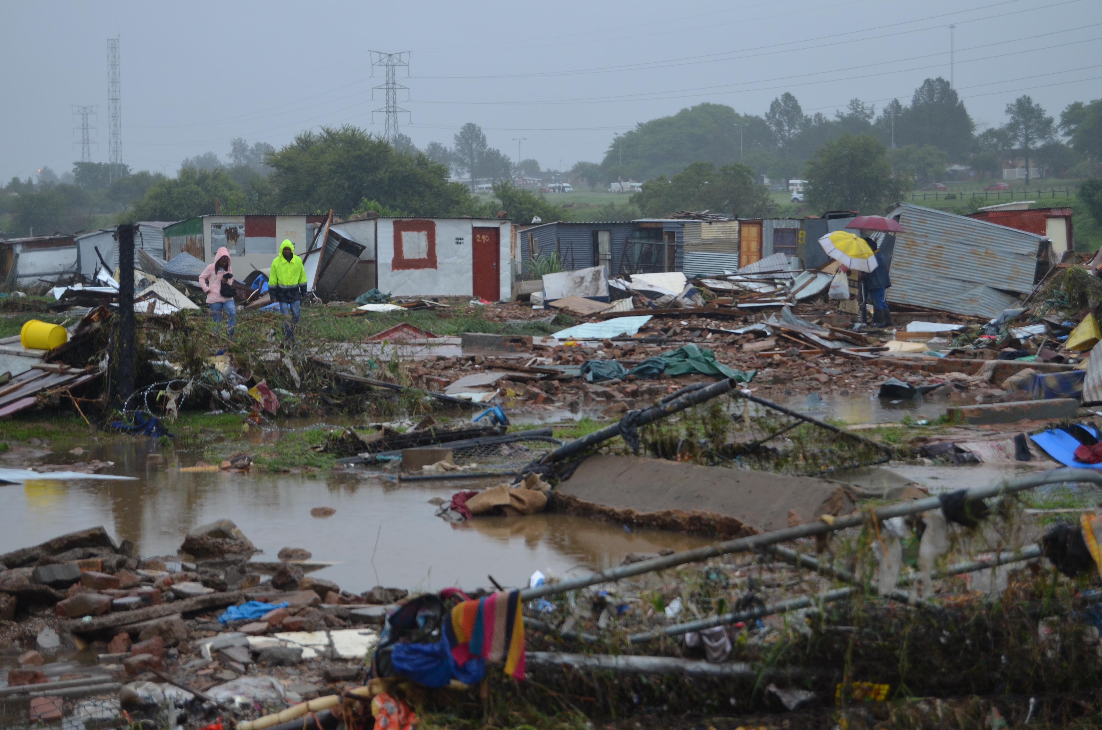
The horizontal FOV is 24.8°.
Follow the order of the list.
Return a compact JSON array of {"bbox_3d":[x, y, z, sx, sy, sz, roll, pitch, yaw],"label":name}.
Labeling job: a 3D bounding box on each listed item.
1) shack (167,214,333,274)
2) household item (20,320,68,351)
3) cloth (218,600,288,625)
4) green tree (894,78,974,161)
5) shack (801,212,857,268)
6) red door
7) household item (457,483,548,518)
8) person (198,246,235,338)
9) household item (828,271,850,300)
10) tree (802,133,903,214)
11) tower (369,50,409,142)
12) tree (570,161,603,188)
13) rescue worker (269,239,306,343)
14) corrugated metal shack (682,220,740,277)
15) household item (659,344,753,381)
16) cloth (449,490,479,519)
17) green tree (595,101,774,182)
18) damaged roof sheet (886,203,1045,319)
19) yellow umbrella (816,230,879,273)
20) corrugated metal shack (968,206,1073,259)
[{"bbox_3d":[-8.150,-2.898,68.342,3.950,2.400,3.600,-2,3,-24],"label":"shack"},{"bbox_3d":[-5.705,-0.339,28.200,0.410,0.330,0.330,7,7,36],"label":"household item"},{"bbox_3d":[-1.536,1.276,12.900,0.370,0.100,0.240,-1,4,-14],"label":"cloth"},{"bbox_3d":[72.199,-44.510,472.000,15.000,19.000,14.000,0,3,9],"label":"green tree"},{"bbox_3d":[10.349,-4.338,92.500,1.550,2.500,2.100,-2,3,-24],"label":"shack"},{"bbox_3d":[-1.771,-2.750,68.700,0.820,2.030,0.060,-2,3,-24],"label":"red door"},{"bbox_3d":[-0.304,0.828,15.400,0.550,0.200,0.350,0,3,0],"label":"household item"},{"bbox_3d":[-5.762,-1.232,43.200,0.620,1.650,0.420,-1,3,-14],"label":"person"},{"bbox_3d":[5.565,-1.538,48.400,0.430,0.560,0.250,0,3,0],"label":"household item"},{"bbox_3d":[25.977,-16.286,215.000,8.425,6.943,8.004,0,3,0],"label":"tree"},{"bbox_3d":[-25.322,-37.113,395.000,7.200,25.000,4.600,-2,3,-21],"label":"tower"},{"bbox_3d":[8.456,-45.141,600.000,7.600,7.200,7.000,0,3,0],"label":"tree"},{"bbox_3d":[-4.568,-1.300,43.500,0.650,1.760,0.420,0,3,-6],"label":"rescue worker"},{"bbox_3d":[5.516,-3.759,86.500,2.000,2.350,2.500,-1,3,-18],"label":"corrugated metal shack"},{"bbox_3d":[1.856,-0.031,30.000,1.120,0.410,0.650,0,3,0],"label":"household item"},{"bbox_3d":[-0.576,0.930,16.600,0.200,0.180,0.200,0,3,0],"label":"cloth"},{"bbox_3d":[30.467,-49.639,570.000,38.000,20.000,28.000,0,3,0],"label":"green tree"},{"bbox_3d":[9.889,-2.401,60.000,3.500,2.300,2.400,9,2,-3],"label":"damaged roof sheet"},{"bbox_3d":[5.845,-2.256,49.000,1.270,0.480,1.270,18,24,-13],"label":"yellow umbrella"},{"bbox_3d":[15.449,-4.091,85.020,2.950,2.350,3.200,-1,3,-18],"label":"corrugated metal shack"}]

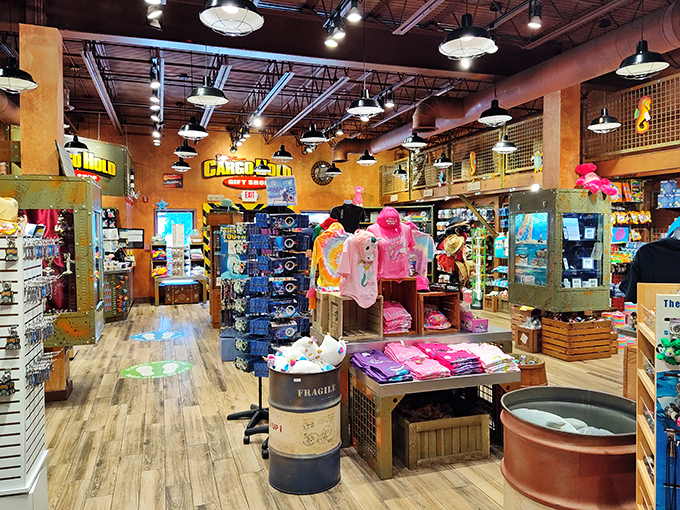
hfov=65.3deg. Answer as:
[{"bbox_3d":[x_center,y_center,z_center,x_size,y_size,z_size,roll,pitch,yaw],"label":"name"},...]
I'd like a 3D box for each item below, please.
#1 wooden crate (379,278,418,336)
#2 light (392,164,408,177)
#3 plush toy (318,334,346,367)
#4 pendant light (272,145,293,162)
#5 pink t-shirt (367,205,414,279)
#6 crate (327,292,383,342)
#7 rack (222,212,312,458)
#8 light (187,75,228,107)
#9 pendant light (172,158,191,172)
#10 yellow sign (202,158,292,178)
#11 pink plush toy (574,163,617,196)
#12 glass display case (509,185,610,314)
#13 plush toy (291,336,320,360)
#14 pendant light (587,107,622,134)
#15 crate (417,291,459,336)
[{"bbox_3d":[0.422,0.403,4.301,0.325,0.452,0.300,-1,2,-19],"label":"wooden crate"},{"bbox_3d":[1.278,-1.797,11.279,0.360,0.270,0.360,0,2,0],"label":"light"},{"bbox_3d":[-0.053,0.633,3.500,0.220,0.220,0.190,2,3,37],"label":"plush toy"},{"bbox_3d":[-0.941,-1.661,8.721,0.360,0.270,0.360,-1,3,-19],"label":"pendant light"},{"bbox_3d":[0.405,-0.087,4.216,0.370,0.570,0.220,-1,3,-18],"label":"pink t-shirt"},{"bbox_3d":[0.124,0.477,4.119,0.345,0.330,0.285,-1,3,-18],"label":"crate"},{"bbox_3d":[-0.575,0.545,4.174,0.650,1.750,0.620,-1,3,-19],"label":"rack"},{"bbox_3d":[-1.197,-1.480,4.803,0.360,0.270,0.360,-1,3,-19],"label":"light"},{"bbox_3d":[-2.954,-1.713,9.882,0.365,0.285,0.365,-1,2,-19],"label":"pendant light"},{"bbox_3d":[-2.150,-2.003,12.327,2.080,0.449,0.100,-1,3,-19],"label":"yellow sign"},{"bbox_3d":[3.049,-0.901,6.330,0.400,0.400,0.280,-1,3,-18],"label":"pink plush toy"},{"bbox_3d":[2.892,-0.063,7.000,0.890,1.460,0.890,-1,2,-19],"label":"glass display case"},{"bbox_3d":[-0.223,0.618,3.433,0.210,0.180,0.190,-1,2,-19],"label":"plush toy"},{"bbox_3d":[3.099,-1.570,6.212,0.365,0.285,0.365,-1,2,-19],"label":"pendant light"},{"bbox_3d":[0.765,0.466,4.409,0.355,0.323,0.285,-1,3,-18],"label":"crate"}]

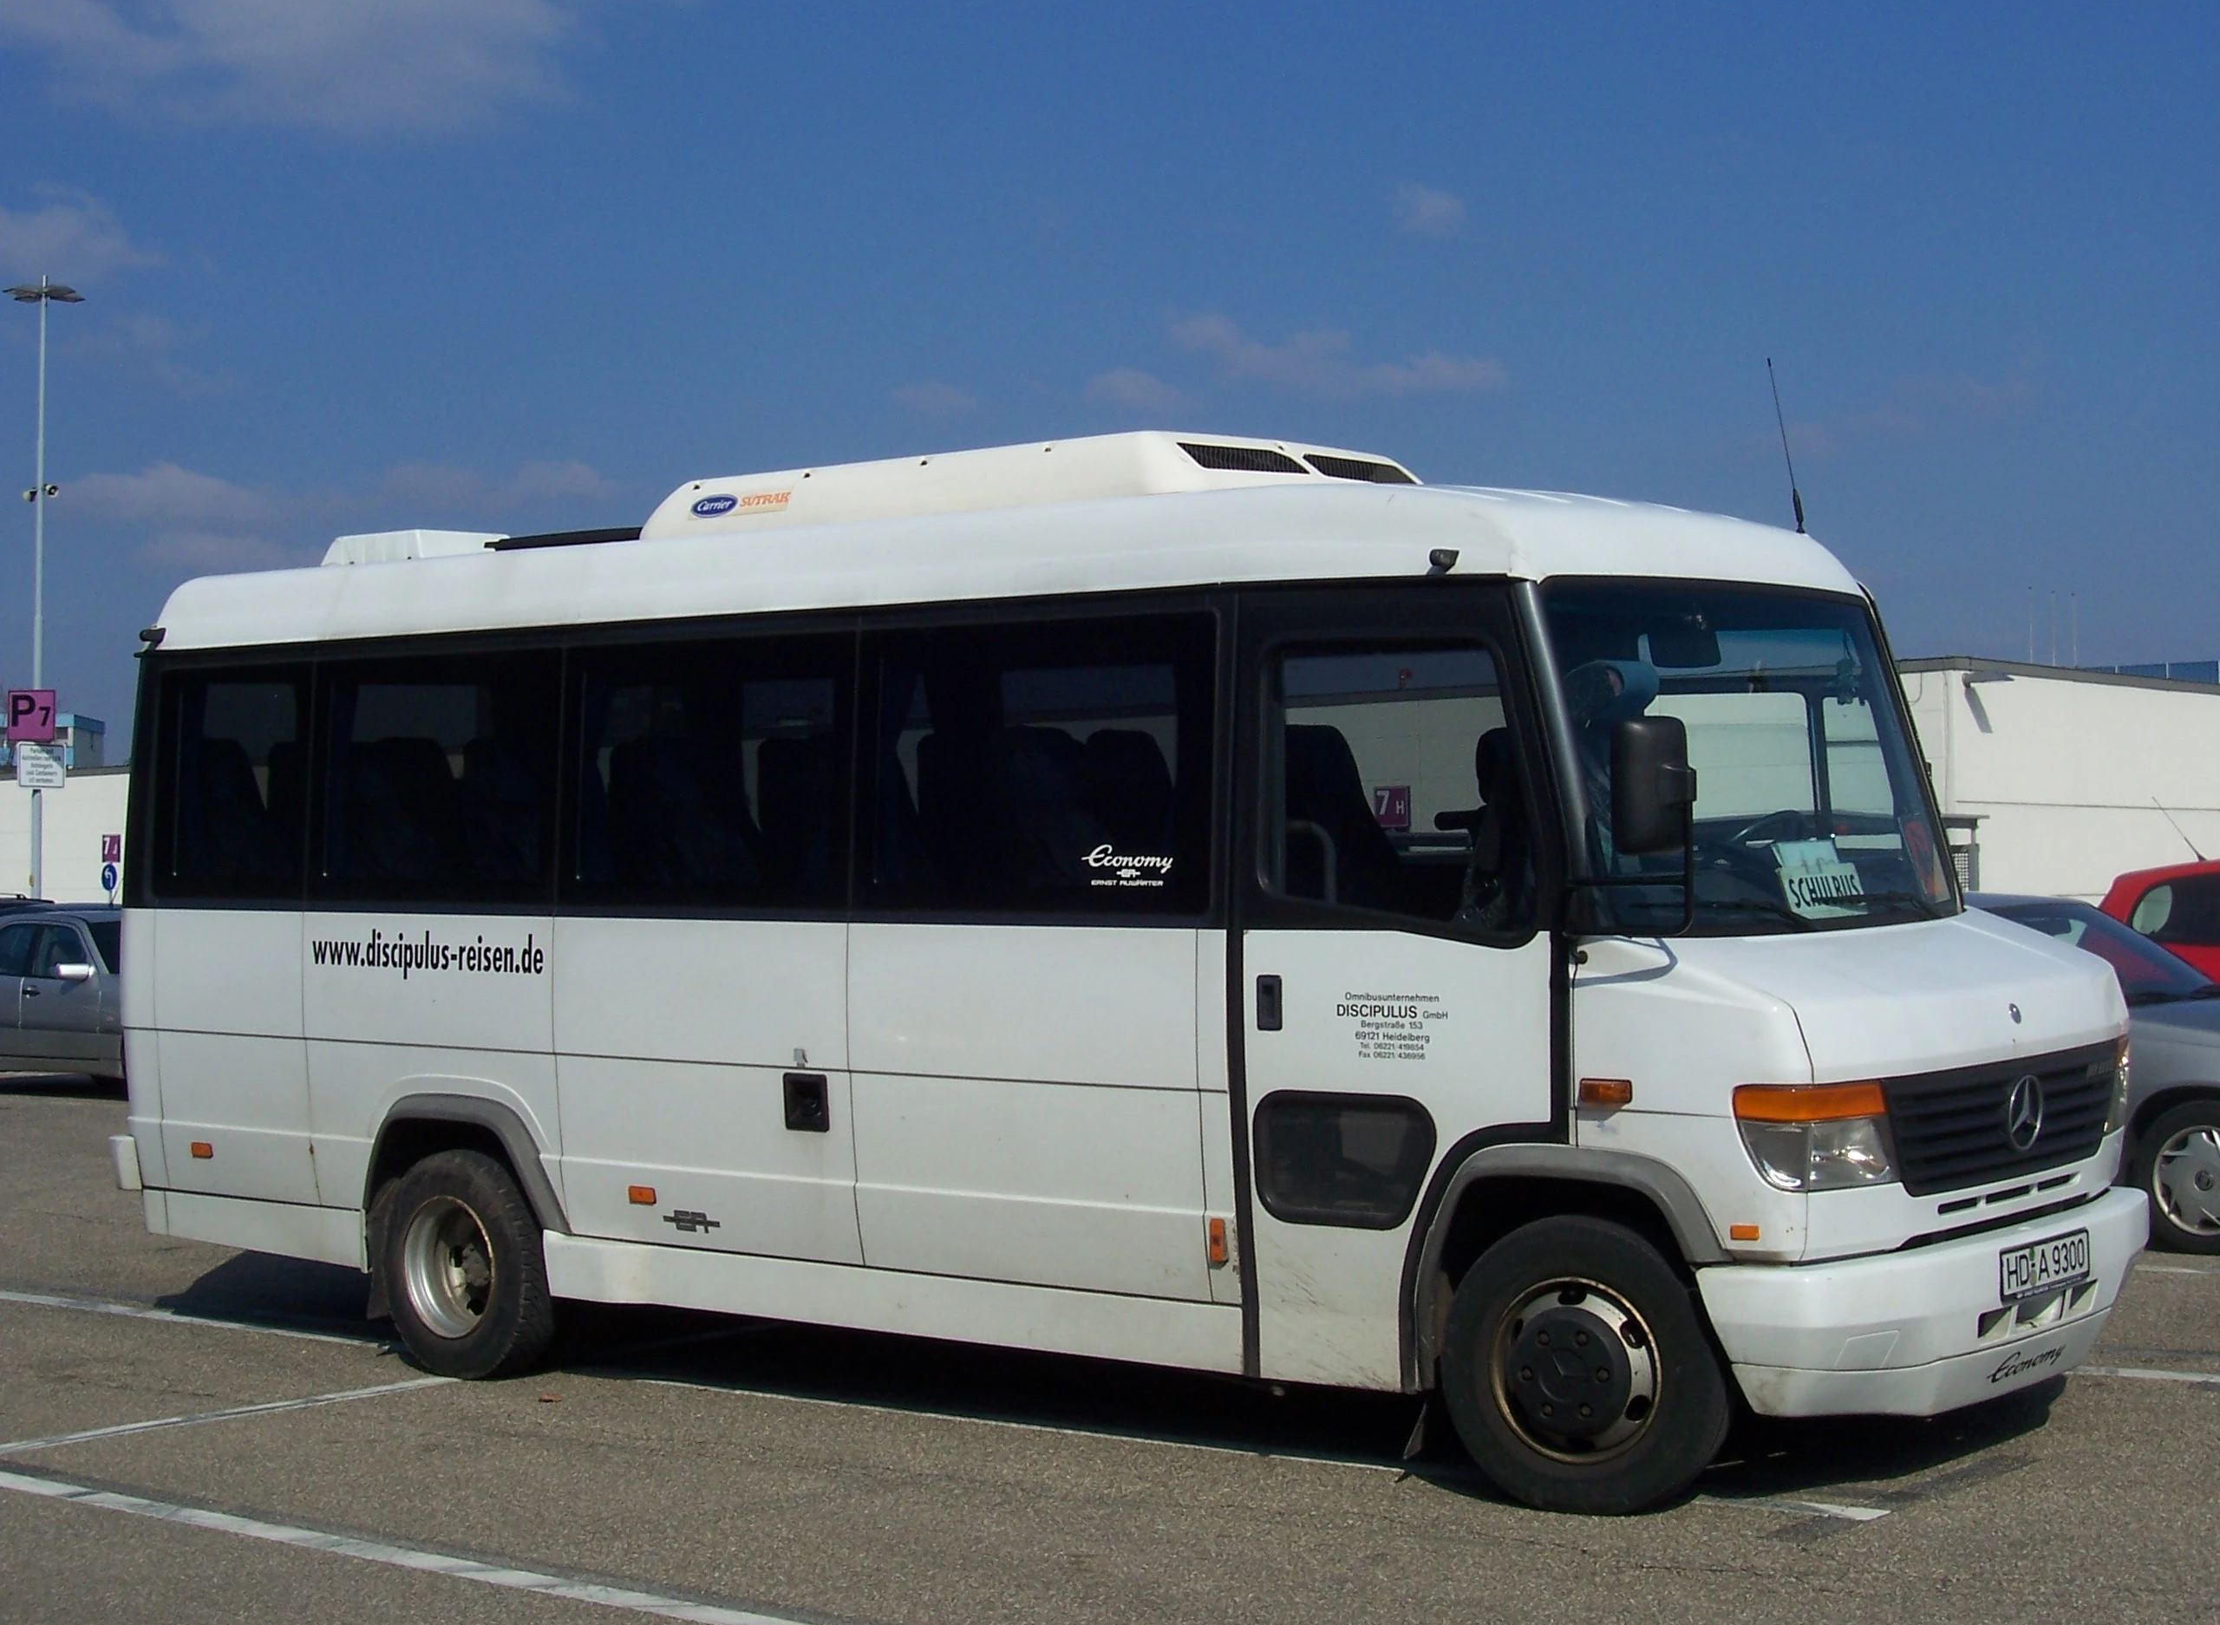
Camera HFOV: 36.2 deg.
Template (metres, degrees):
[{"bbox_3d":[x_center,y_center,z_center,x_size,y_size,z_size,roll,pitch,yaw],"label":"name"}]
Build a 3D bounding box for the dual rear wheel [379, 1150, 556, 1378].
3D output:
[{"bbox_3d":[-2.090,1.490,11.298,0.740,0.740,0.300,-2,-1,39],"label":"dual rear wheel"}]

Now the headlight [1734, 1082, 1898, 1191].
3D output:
[{"bbox_3d":[1.691,0.776,8.167,0.253,0.258,0.364,-1,1,40],"label":"headlight"}]

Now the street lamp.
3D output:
[{"bbox_3d":[-16.959,-2.811,54.000,1.250,11.400,1.250,0,-1,-17],"label":"street lamp"}]

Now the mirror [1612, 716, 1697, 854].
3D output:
[{"bbox_3d":[1.275,-0.063,7.997,0.192,0.333,0.101,-1,0,-30],"label":"mirror"}]

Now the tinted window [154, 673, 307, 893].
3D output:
[{"bbox_3d":[-3.085,-0.107,12.005,0.882,0.832,0.050,0,-3,39],"label":"tinted window"}]

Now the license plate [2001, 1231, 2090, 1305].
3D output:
[{"bbox_3d":[2.426,1.178,8.812,0.020,0.130,0.530,-2,-1,39],"label":"license plate"}]

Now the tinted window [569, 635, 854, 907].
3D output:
[{"bbox_3d":[-1.242,-0.121,10.489,1.289,0.828,0.050,0,-3,39],"label":"tinted window"}]

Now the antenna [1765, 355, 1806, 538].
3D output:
[{"bbox_3d":[1.902,-1.032,9.575,0.030,0.509,0.030,-14,-8,39],"label":"antenna"}]

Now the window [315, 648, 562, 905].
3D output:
[{"bbox_3d":[-2.192,-0.113,11.041,1.242,0.808,0.051,-1,-4,40],"label":"window"}]

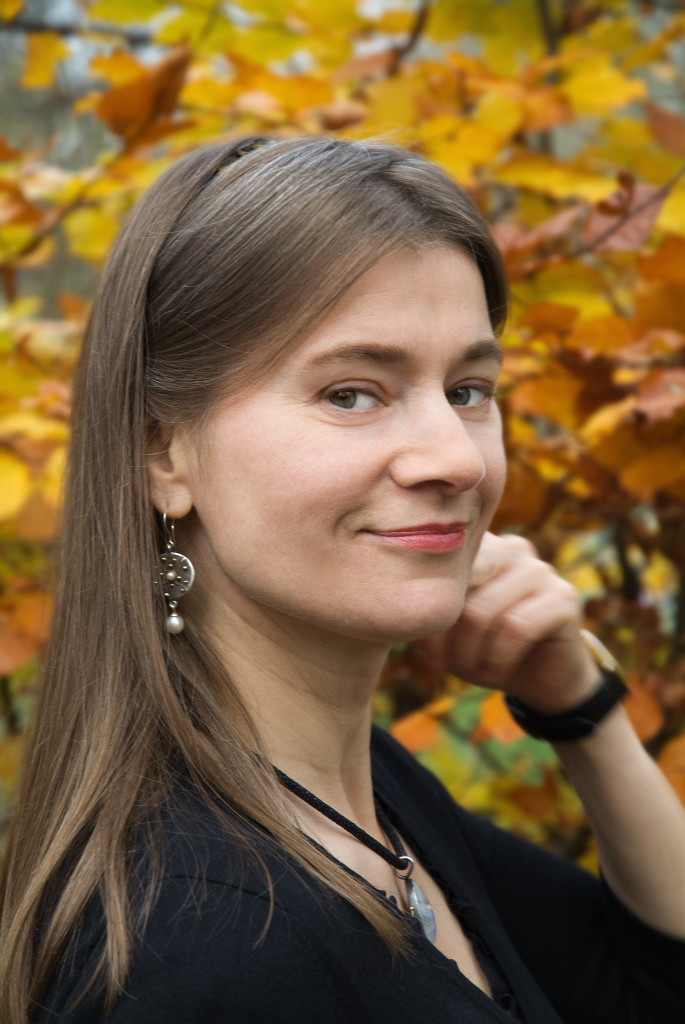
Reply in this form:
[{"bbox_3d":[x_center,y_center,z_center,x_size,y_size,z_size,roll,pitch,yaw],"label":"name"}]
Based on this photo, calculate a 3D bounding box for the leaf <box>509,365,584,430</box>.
[{"bbox_3d":[0.126,-0.071,1.720,0.047,0.041,0.020,-2,2,6],"label":"leaf"}]

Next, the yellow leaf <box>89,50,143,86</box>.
[{"bbox_3d":[-0.163,-0.325,2.050,0.044,0.030,0.025,0,2,0],"label":"yellow leaf"}]

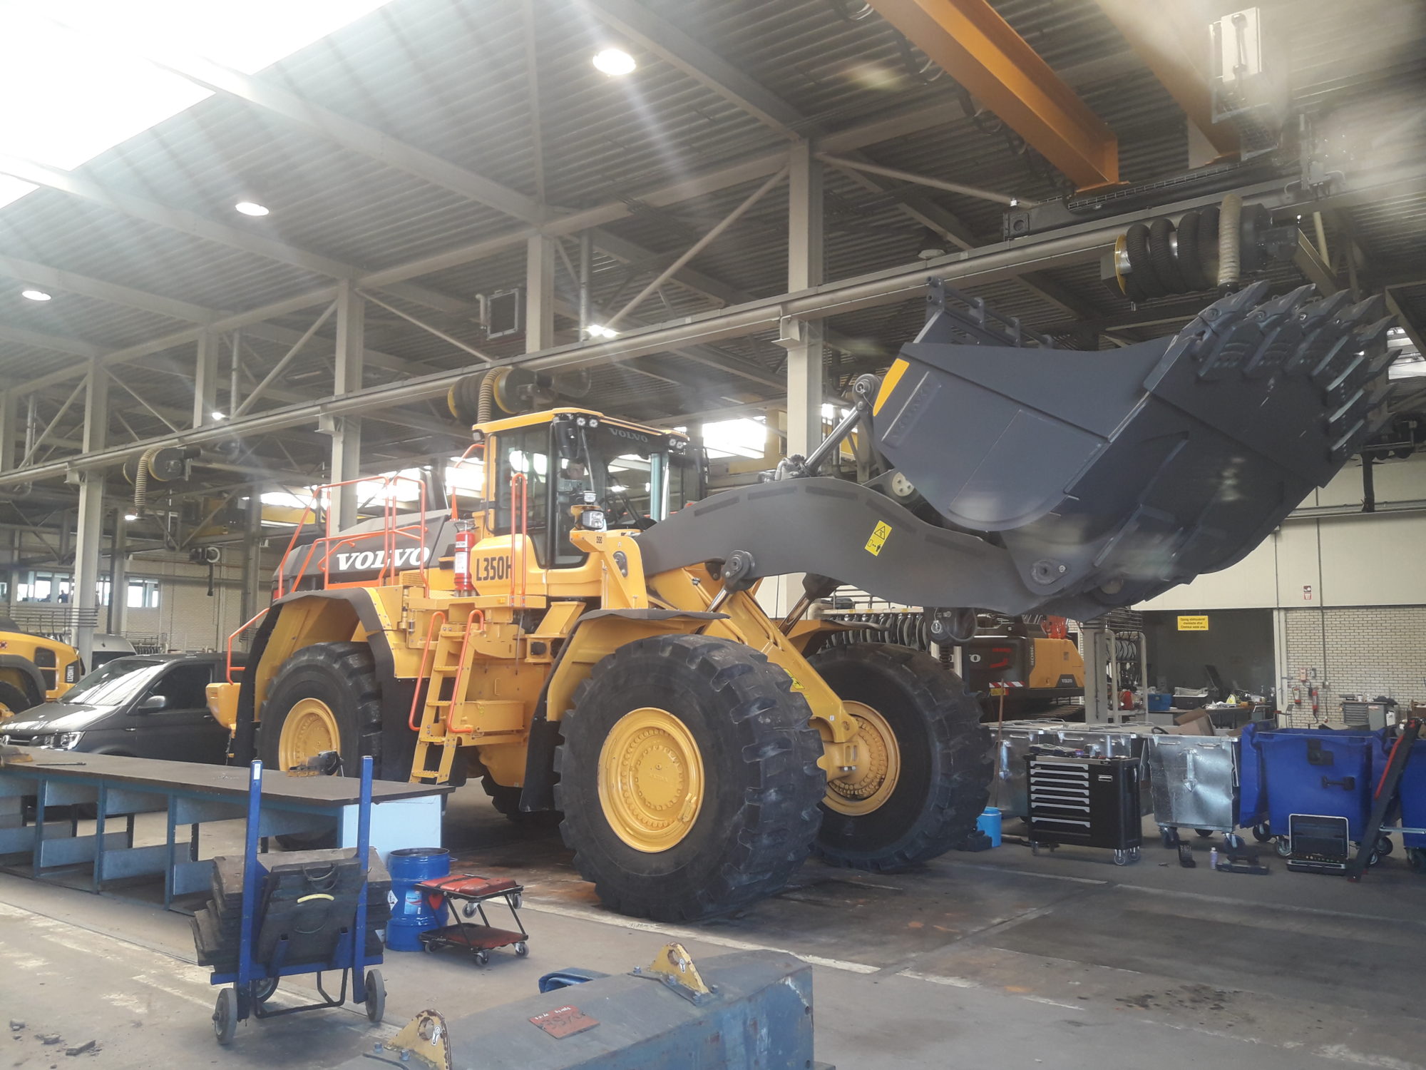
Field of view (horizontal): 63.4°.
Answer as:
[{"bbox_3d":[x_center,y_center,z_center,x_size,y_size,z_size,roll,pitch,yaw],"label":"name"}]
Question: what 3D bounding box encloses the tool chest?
[{"bbox_3d":[3.423,2.491,10.610,0.870,0.920,0.550,-4,-8,38],"label":"tool chest"}]

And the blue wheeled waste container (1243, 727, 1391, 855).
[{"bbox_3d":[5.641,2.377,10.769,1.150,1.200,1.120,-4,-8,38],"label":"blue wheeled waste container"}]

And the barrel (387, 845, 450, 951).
[{"bbox_3d":[-1.870,2.287,7.307,0.385,0.590,0.385,0,-6,0],"label":"barrel"}]

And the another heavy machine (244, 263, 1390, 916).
[{"bbox_3d":[-0.354,0.832,10.284,11.400,4.120,3.950,-4,-8,38],"label":"another heavy machine"}]

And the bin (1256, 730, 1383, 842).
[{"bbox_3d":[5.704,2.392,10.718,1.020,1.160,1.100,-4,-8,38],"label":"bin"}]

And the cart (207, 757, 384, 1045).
[{"bbox_3d":[-2.104,1.773,5.868,0.820,1.310,0.850,3,-7,-28],"label":"cart"}]

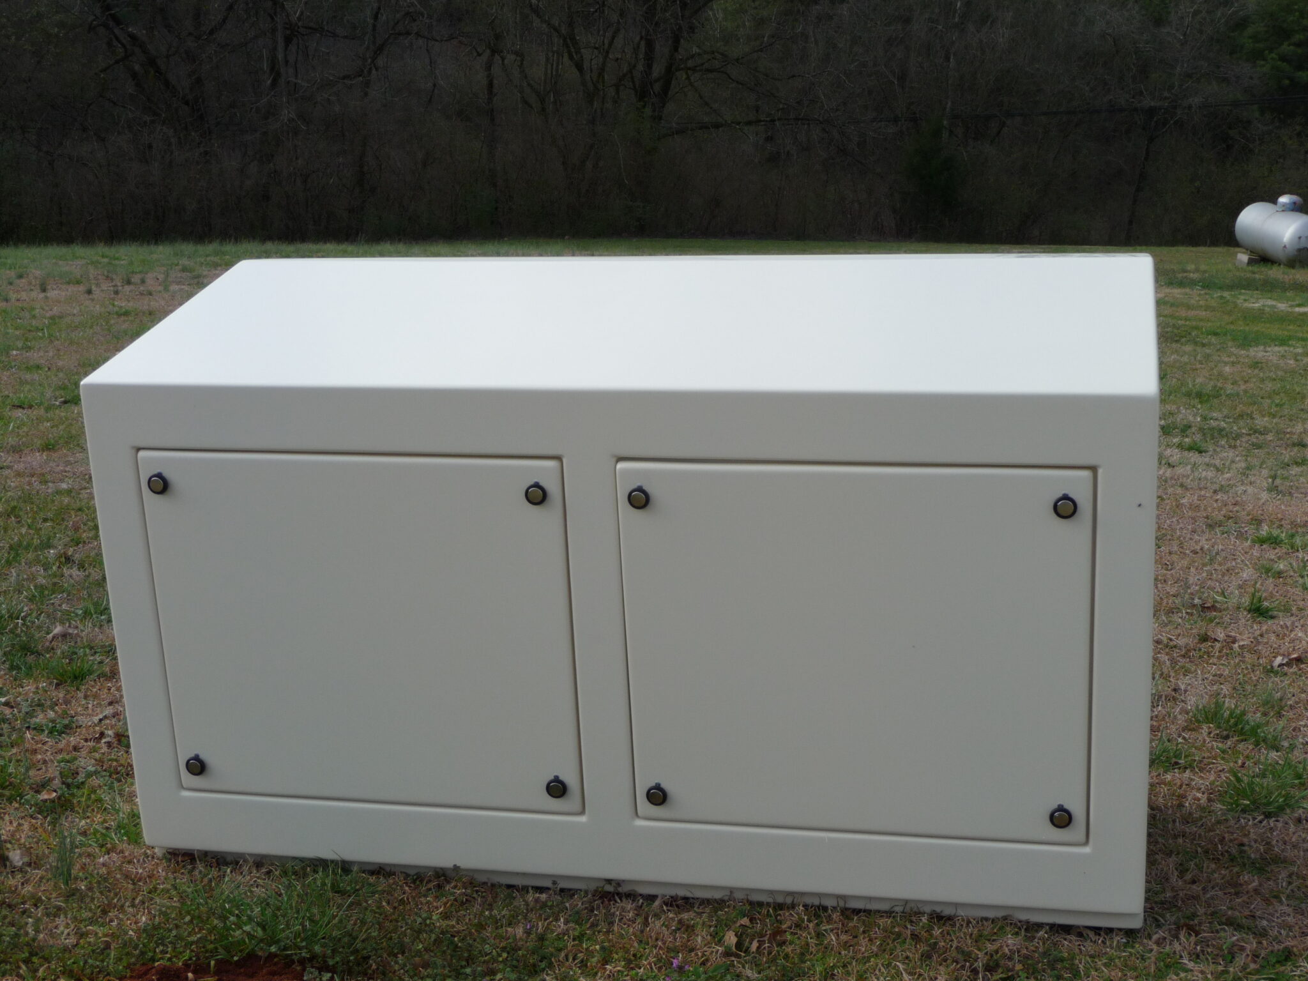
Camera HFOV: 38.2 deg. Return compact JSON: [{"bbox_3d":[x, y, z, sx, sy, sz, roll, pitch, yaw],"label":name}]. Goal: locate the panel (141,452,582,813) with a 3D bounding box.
[{"bbox_3d":[-0.449,0.217,2.944,0.680,0.577,0.030,1,18,13],"label":"panel"}]

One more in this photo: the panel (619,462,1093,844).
[{"bbox_3d":[0.293,0.233,2.773,0.680,0.577,0.030,1,18,13],"label":"panel"}]

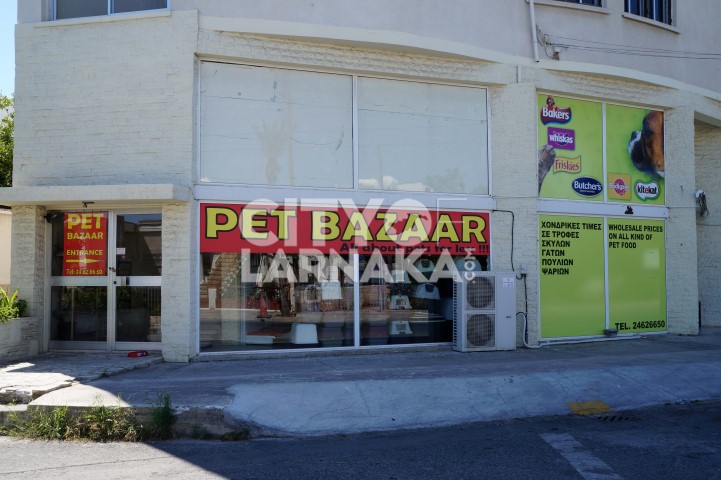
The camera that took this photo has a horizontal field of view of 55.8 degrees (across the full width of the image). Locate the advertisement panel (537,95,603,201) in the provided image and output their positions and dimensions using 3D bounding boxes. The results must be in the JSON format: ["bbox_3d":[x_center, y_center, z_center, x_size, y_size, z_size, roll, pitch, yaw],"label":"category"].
[{"bbox_3d":[3.857,-1.644,12.409,1.535,1.872,0.050,1,-3,-25],"label":"advertisement panel"}]

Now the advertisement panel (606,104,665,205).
[{"bbox_3d":[5.310,-1.616,13.101,1.540,1.867,0.050,1,-3,-25],"label":"advertisement panel"}]

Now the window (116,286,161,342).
[{"bbox_3d":[-3.287,1.117,10.209,0.796,0.837,0.060,0,-2,8],"label":"window"}]

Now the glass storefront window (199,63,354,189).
[{"bbox_3d":[-1.220,-1.704,10.352,2.394,1.821,0.080,1,-3,-20],"label":"glass storefront window"}]

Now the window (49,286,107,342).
[{"bbox_3d":[-4.279,1.125,10.357,0.918,0.834,0.060,0,-2,8],"label":"window"}]

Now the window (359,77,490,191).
[{"bbox_3d":[1.075,-1.680,11.186,2.372,1.820,0.080,1,-3,-20],"label":"window"}]

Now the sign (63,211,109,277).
[{"bbox_3d":[-4.197,0.068,10.389,0.711,0.978,0.030,0,-2,8],"label":"sign"}]

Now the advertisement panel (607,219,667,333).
[{"bbox_3d":[5.300,0.687,12.996,1.547,2.143,0.050,1,-3,-25],"label":"advertisement panel"}]

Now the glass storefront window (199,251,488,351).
[{"bbox_3d":[-0.070,0.960,10.841,4.865,1.480,0.080,1,-3,-19],"label":"glass storefront window"}]

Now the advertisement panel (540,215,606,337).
[{"bbox_3d":[3.870,0.656,12.315,1.531,2.165,0.050,1,-3,-25],"label":"advertisement panel"}]

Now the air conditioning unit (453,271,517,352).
[{"bbox_3d":[2.007,1.144,10.995,0.955,1.250,0.330,1,-3,-18],"label":"air conditioning unit"}]

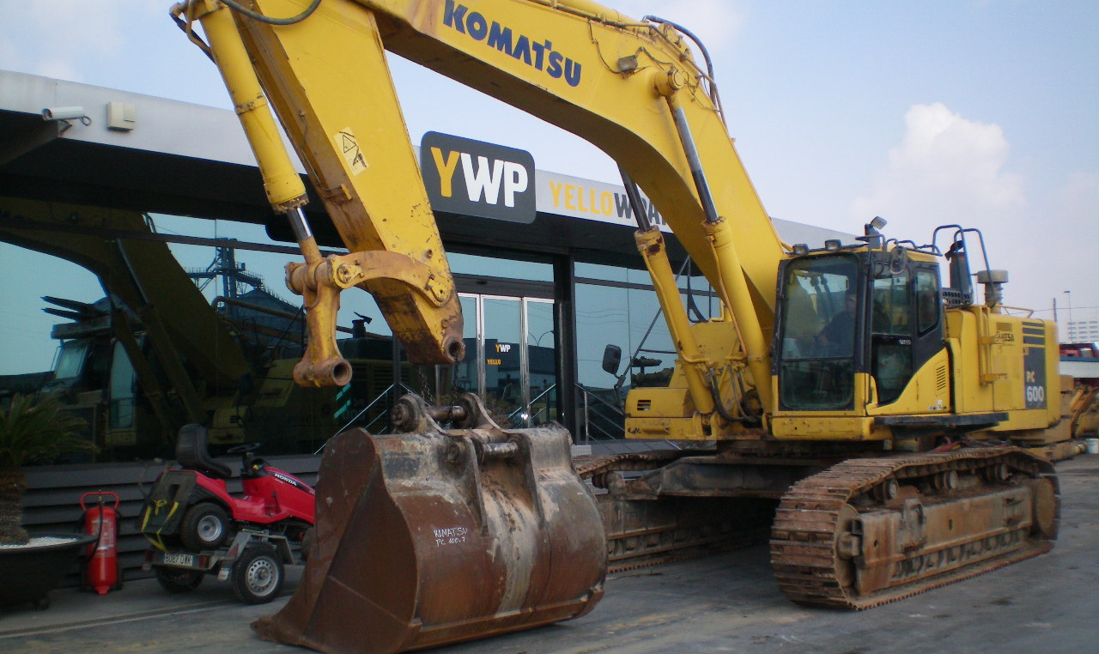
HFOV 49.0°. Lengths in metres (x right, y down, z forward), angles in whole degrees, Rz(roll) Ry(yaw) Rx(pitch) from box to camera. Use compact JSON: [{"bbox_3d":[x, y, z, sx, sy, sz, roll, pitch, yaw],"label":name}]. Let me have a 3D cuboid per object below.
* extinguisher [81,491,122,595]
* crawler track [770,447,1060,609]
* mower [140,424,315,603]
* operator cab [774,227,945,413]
[{"bbox_3d":[-4.373,2.090,11.750,0.410,1.000,0.400,1,-4,-25],"label":"extinguisher"},{"bbox_3d":[3.905,1.897,12.154,0.620,1.200,5.420,-4,-5,41],"label":"crawler track"},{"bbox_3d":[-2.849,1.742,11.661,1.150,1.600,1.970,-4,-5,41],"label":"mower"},{"bbox_3d":[3.117,0.060,12.082,0.990,1.670,1.830,-4,-5,41],"label":"operator cab"}]

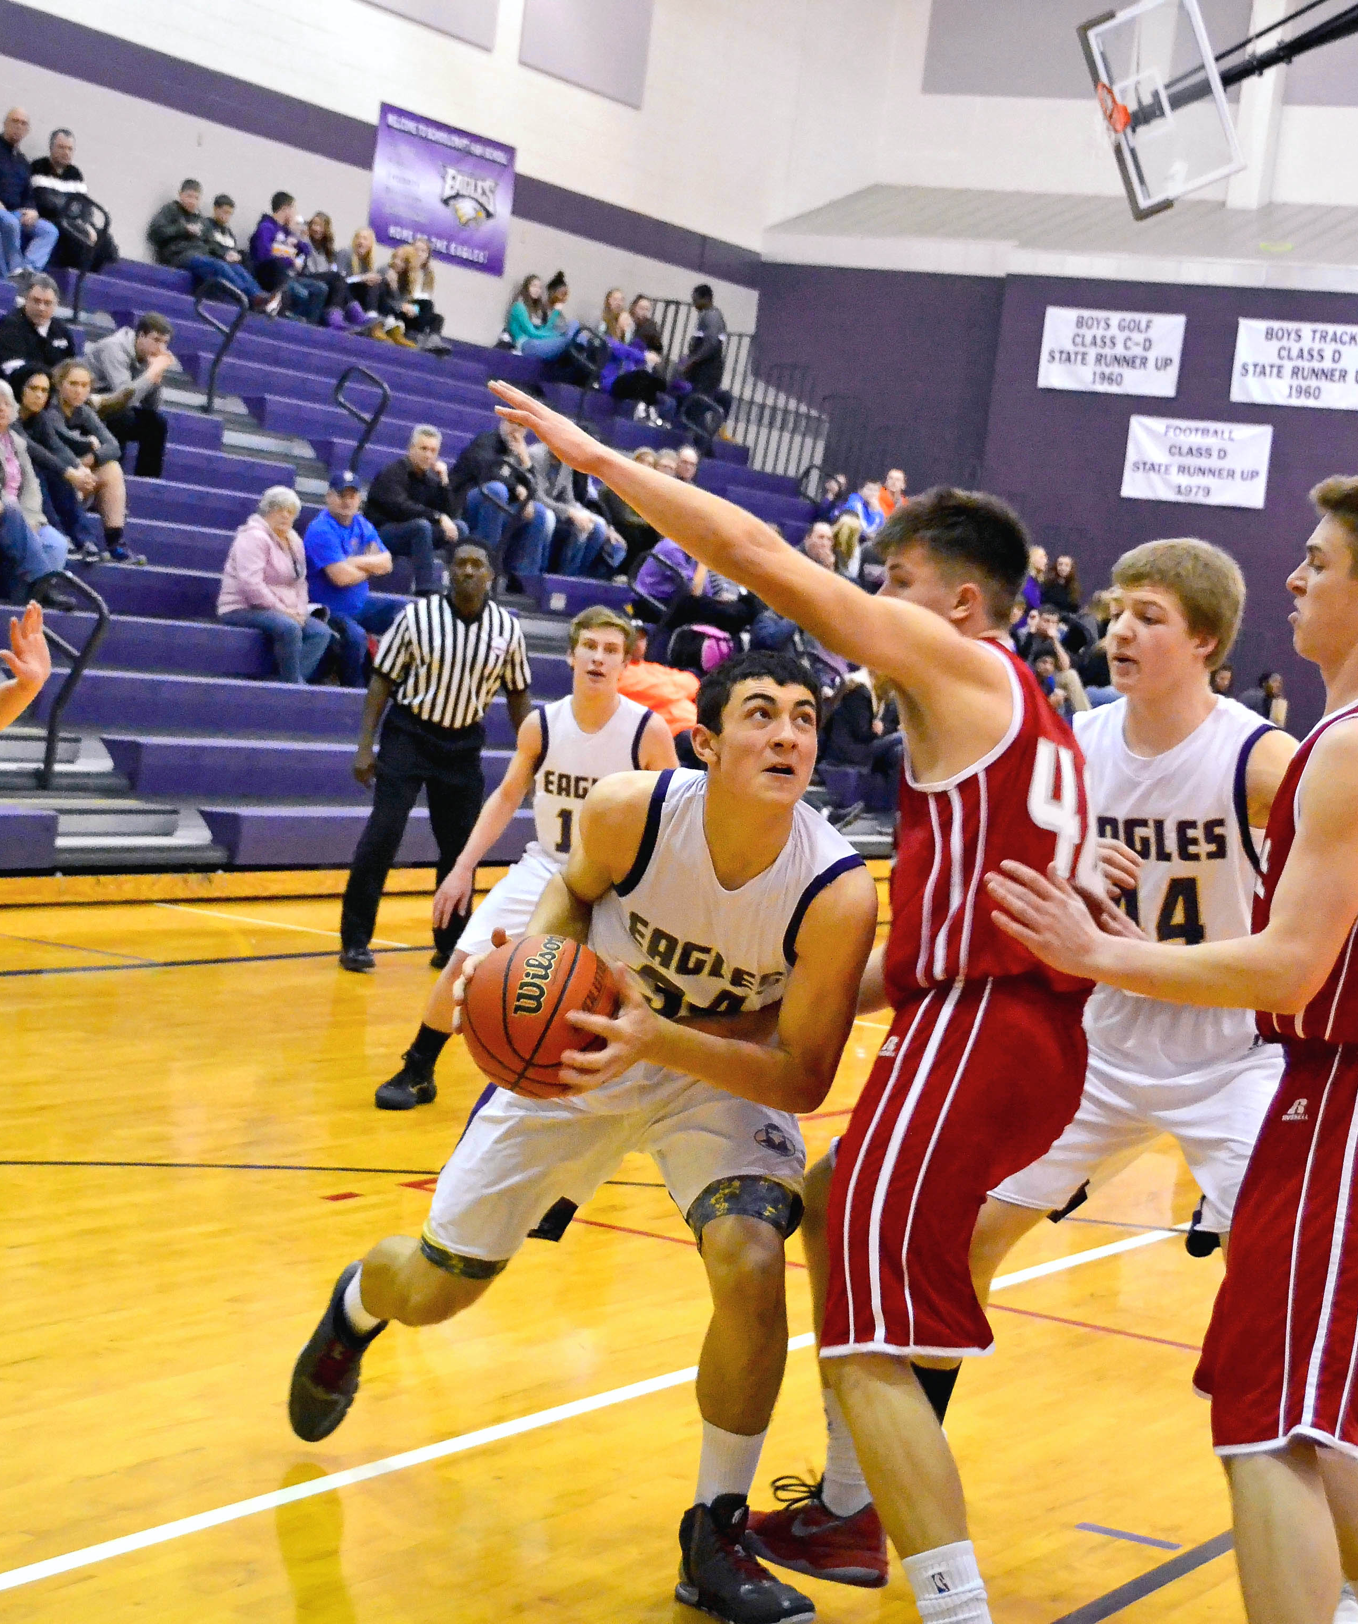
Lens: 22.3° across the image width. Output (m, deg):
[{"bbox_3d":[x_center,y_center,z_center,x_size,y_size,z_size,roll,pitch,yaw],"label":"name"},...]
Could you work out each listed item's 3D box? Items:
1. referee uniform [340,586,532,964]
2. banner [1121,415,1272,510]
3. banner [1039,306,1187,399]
[{"bbox_3d":[-0.959,-0.126,13.850,0.630,1.560,0.380,6,3,-7],"label":"referee uniform"},{"bbox_3d":[5.199,-3.504,34.587,1.505,0.828,0.020,8,3,28],"label":"banner"},{"bbox_3d":[4.397,-4.667,35.019,1.509,0.834,0.020,8,3,28],"label":"banner"}]

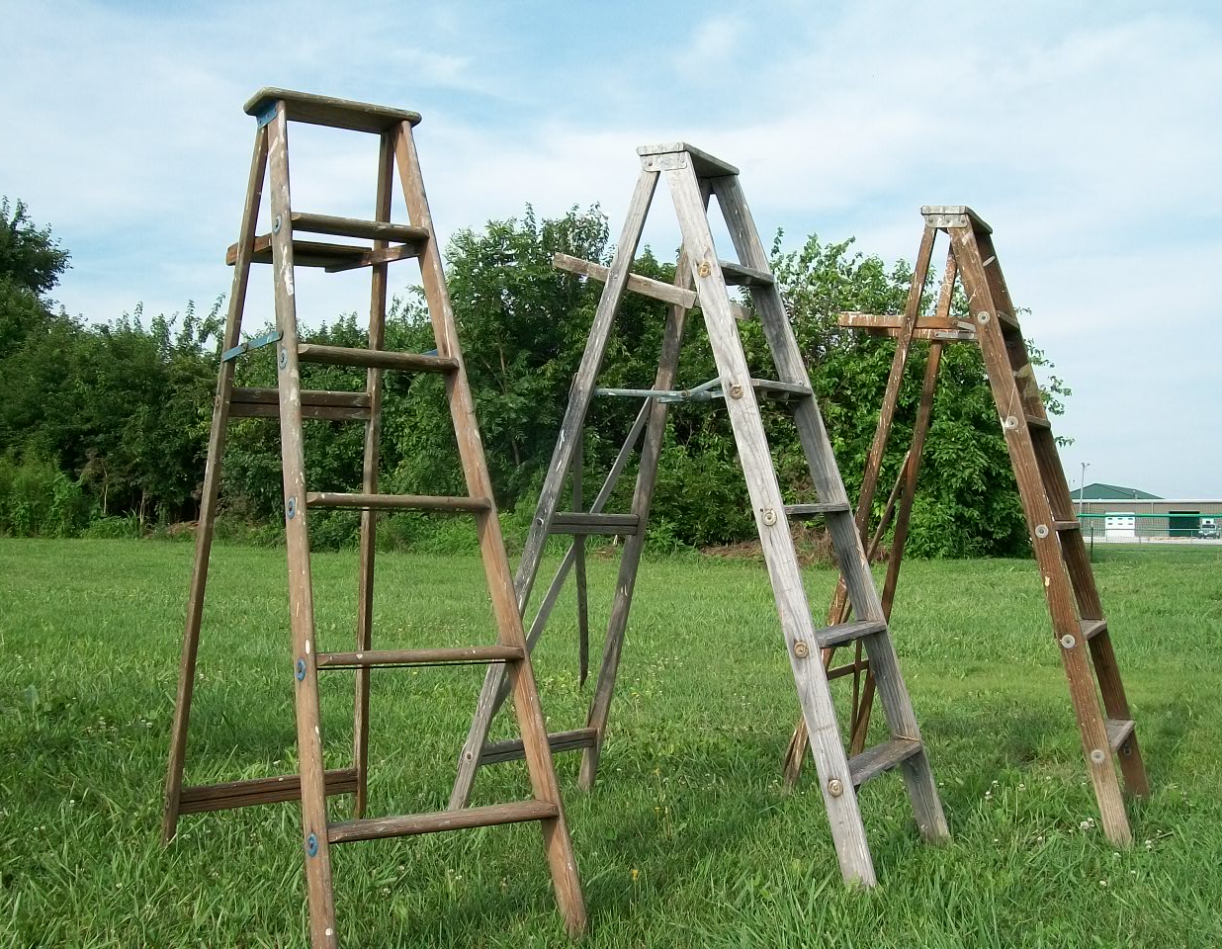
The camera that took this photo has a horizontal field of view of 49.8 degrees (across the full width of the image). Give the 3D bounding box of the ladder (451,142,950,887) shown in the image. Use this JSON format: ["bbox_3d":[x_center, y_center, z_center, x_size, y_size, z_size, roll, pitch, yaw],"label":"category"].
[{"bbox_3d":[0.221,0.045,3.324,1.131,1.694,0.569,0,-2,30],"label":"ladder"}]

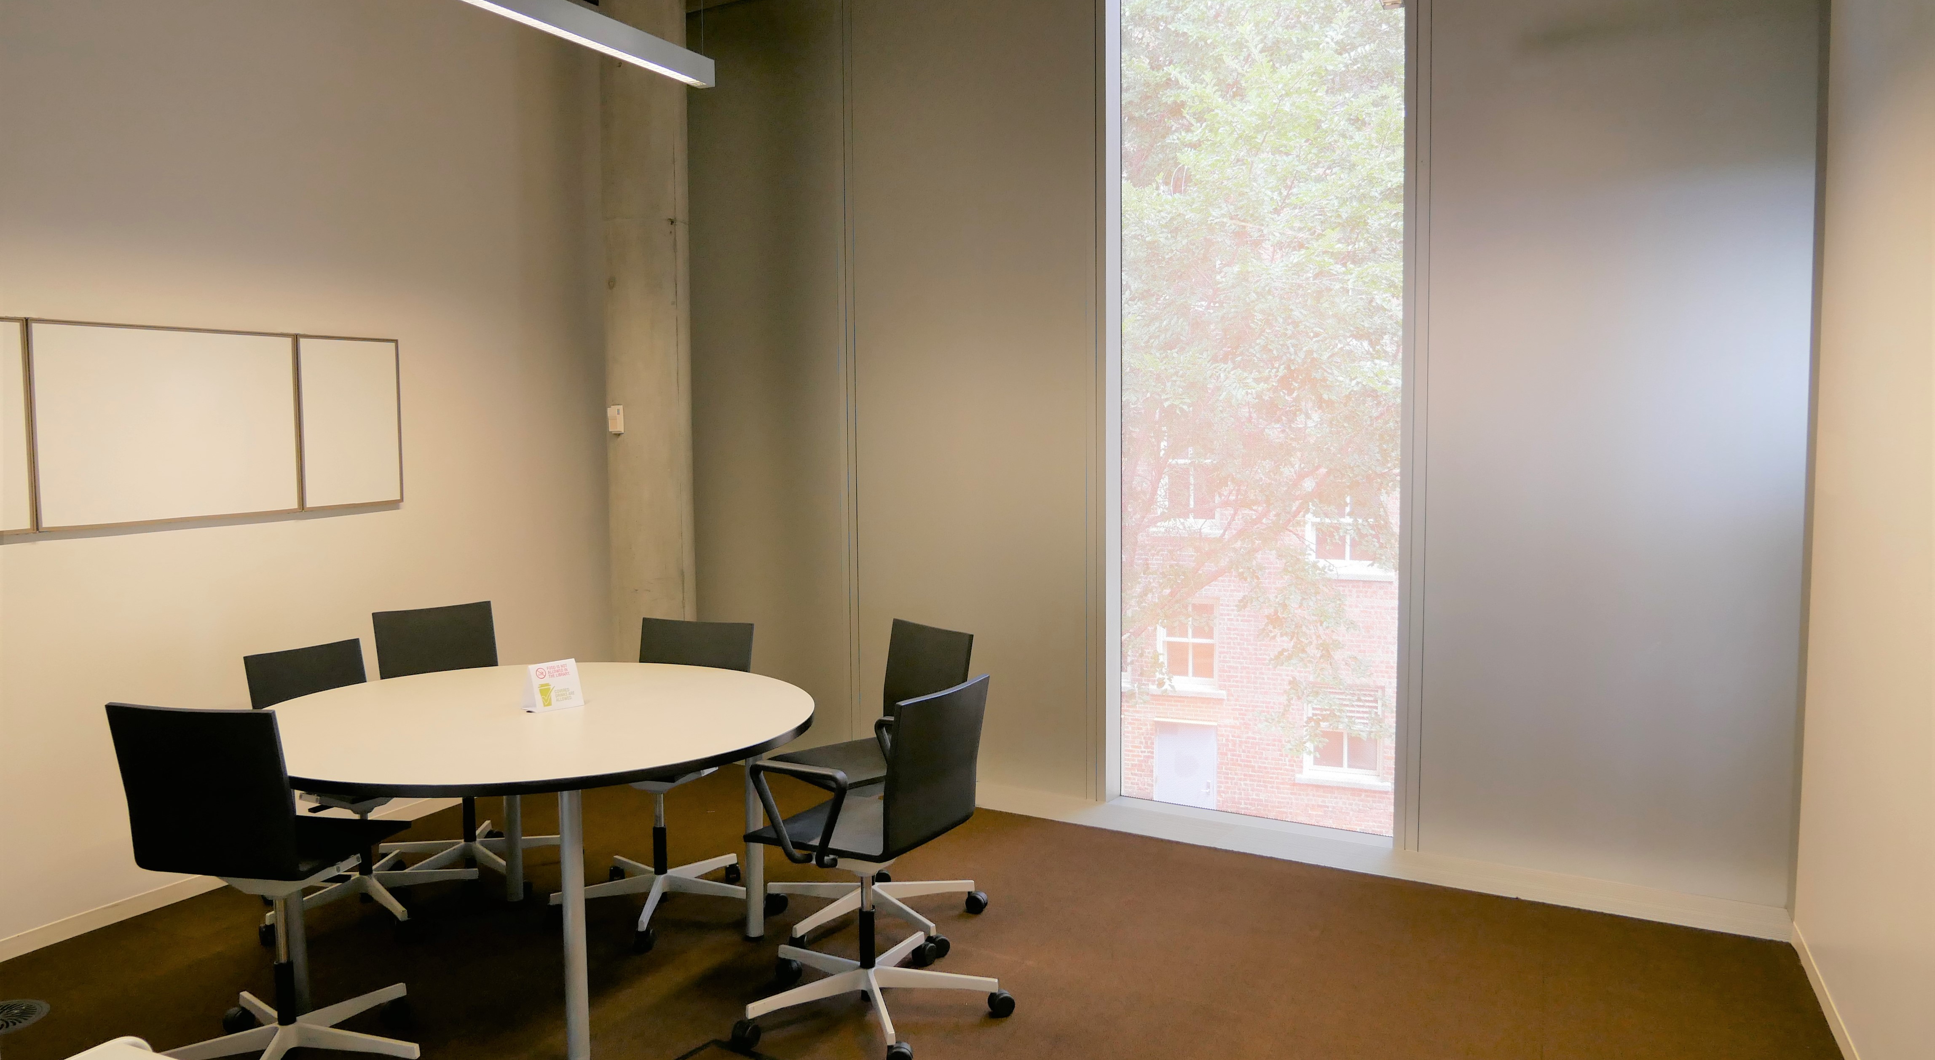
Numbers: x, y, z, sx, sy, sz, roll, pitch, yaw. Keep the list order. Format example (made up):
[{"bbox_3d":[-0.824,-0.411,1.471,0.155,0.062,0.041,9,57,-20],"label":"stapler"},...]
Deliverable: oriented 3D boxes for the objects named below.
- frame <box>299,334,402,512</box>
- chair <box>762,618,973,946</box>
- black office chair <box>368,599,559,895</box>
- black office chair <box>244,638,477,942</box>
[{"bbox_3d":[-2.211,-0.387,4.834,0.025,0.606,0.437,2,5,24],"label":"frame"},{"bbox_3d":[-0.280,0.761,4.013,0.682,0.899,0.655,-4,6,-38],"label":"chair"},{"bbox_3d":[-1.642,0.727,4.446,0.682,0.901,0.658,-4,6,-43],"label":"black office chair"},{"bbox_3d":[-1.883,0.790,4.124,0.682,0.829,0.658,2,5,27],"label":"black office chair"}]

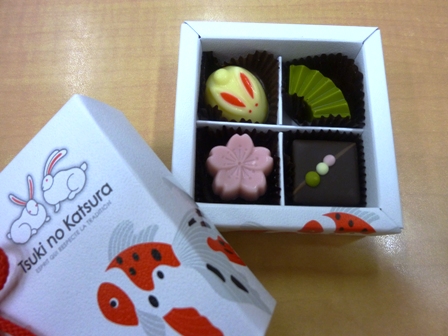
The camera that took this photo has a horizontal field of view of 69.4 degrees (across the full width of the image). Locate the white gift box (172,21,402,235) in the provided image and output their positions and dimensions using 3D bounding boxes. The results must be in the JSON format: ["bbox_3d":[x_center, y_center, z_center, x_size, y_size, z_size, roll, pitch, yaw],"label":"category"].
[{"bbox_3d":[0.023,-0.016,0.144,0.085,0.034,0.085,1,76,-1],"label":"white gift box"}]

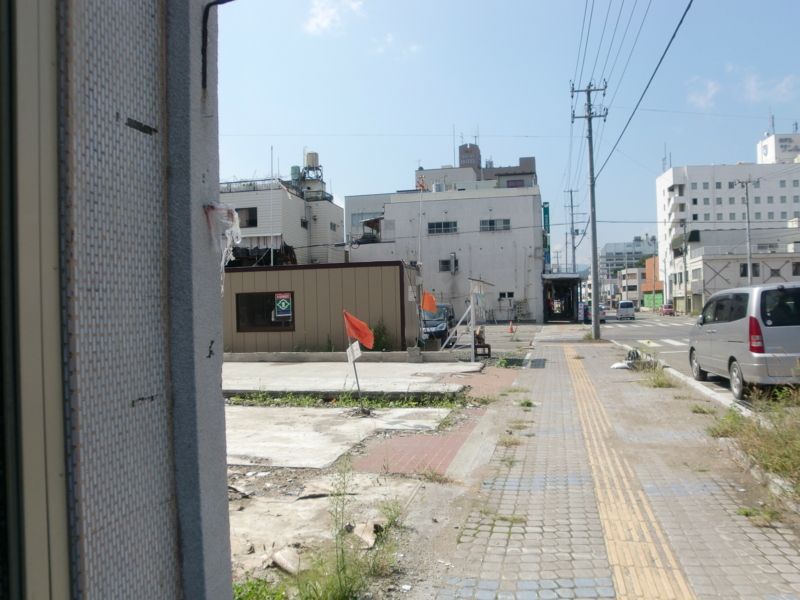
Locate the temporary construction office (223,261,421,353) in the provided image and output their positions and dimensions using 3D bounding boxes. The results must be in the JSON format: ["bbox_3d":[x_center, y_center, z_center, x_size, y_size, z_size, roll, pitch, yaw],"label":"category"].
[{"bbox_3d":[-2.986,0.410,21.832,7.000,2.850,2.600,-2,-1,14],"label":"temporary construction office"}]

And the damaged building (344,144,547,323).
[{"bbox_3d":[4.066,-4.501,56.695,16.200,13.000,13.000,-2,-1,13],"label":"damaged building"}]

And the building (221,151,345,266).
[{"bbox_3d":[-9.313,-3.578,45.888,8.600,11.600,8.600,-2,-1,13],"label":"building"}]

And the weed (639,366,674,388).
[{"bbox_3d":[4.656,1.414,11.723,0.650,0.320,0.450,-2,-1,14],"label":"weed"}]

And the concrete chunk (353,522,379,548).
[{"bbox_3d":[-0.223,1.509,4.171,0.140,0.100,0.170,-2,-1,14],"label":"concrete chunk"}]

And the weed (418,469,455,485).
[{"bbox_3d":[0.324,1.521,5.601,0.310,0.100,0.200,-2,-1,14],"label":"weed"}]

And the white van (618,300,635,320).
[{"bbox_3d":[20.976,0.796,60.262,1.500,1.850,3.400,-2,-1,13],"label":"white van"}]

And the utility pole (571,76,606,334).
[{"bbox_3d":[7.814,-3.589,26.155,1.500,10.400,0.450,-2,-1,13],"label":"utility pole"}]

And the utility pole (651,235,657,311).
[{"bbox_3d":[42.763,-4.019,109.109,0.400,12.500,0.400,-2,-1,14],"label":"utility pole"}]

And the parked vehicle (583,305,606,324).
[{"bbox_3d":[18.511,1.337,61.214,1.690,1.580,4.300,-2,-1,14],"label":"parked vehicle"}]

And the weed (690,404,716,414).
[{"bbox_3d":[4.152,1.485,8.850,0.340,0.100,0.220,-1,-1,0],"label":"weed"}]

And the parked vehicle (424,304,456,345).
[{"bbox_3d":[1.299,1.050,26.915,1.700,1.740,4.200,-2,-1,11],"label":"parked vehicle"}]

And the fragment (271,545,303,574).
[{"bbox_3d":[-0.691,1.525,3.871,0.170,0.080,0.240,-1,-1,-33],"label":"fragment"}]

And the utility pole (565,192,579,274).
[{"bbox_3d":[14.291,-3.687,53.052,1.250,10.800,0.450,-2,-1,13],"label":"utility pole"}]

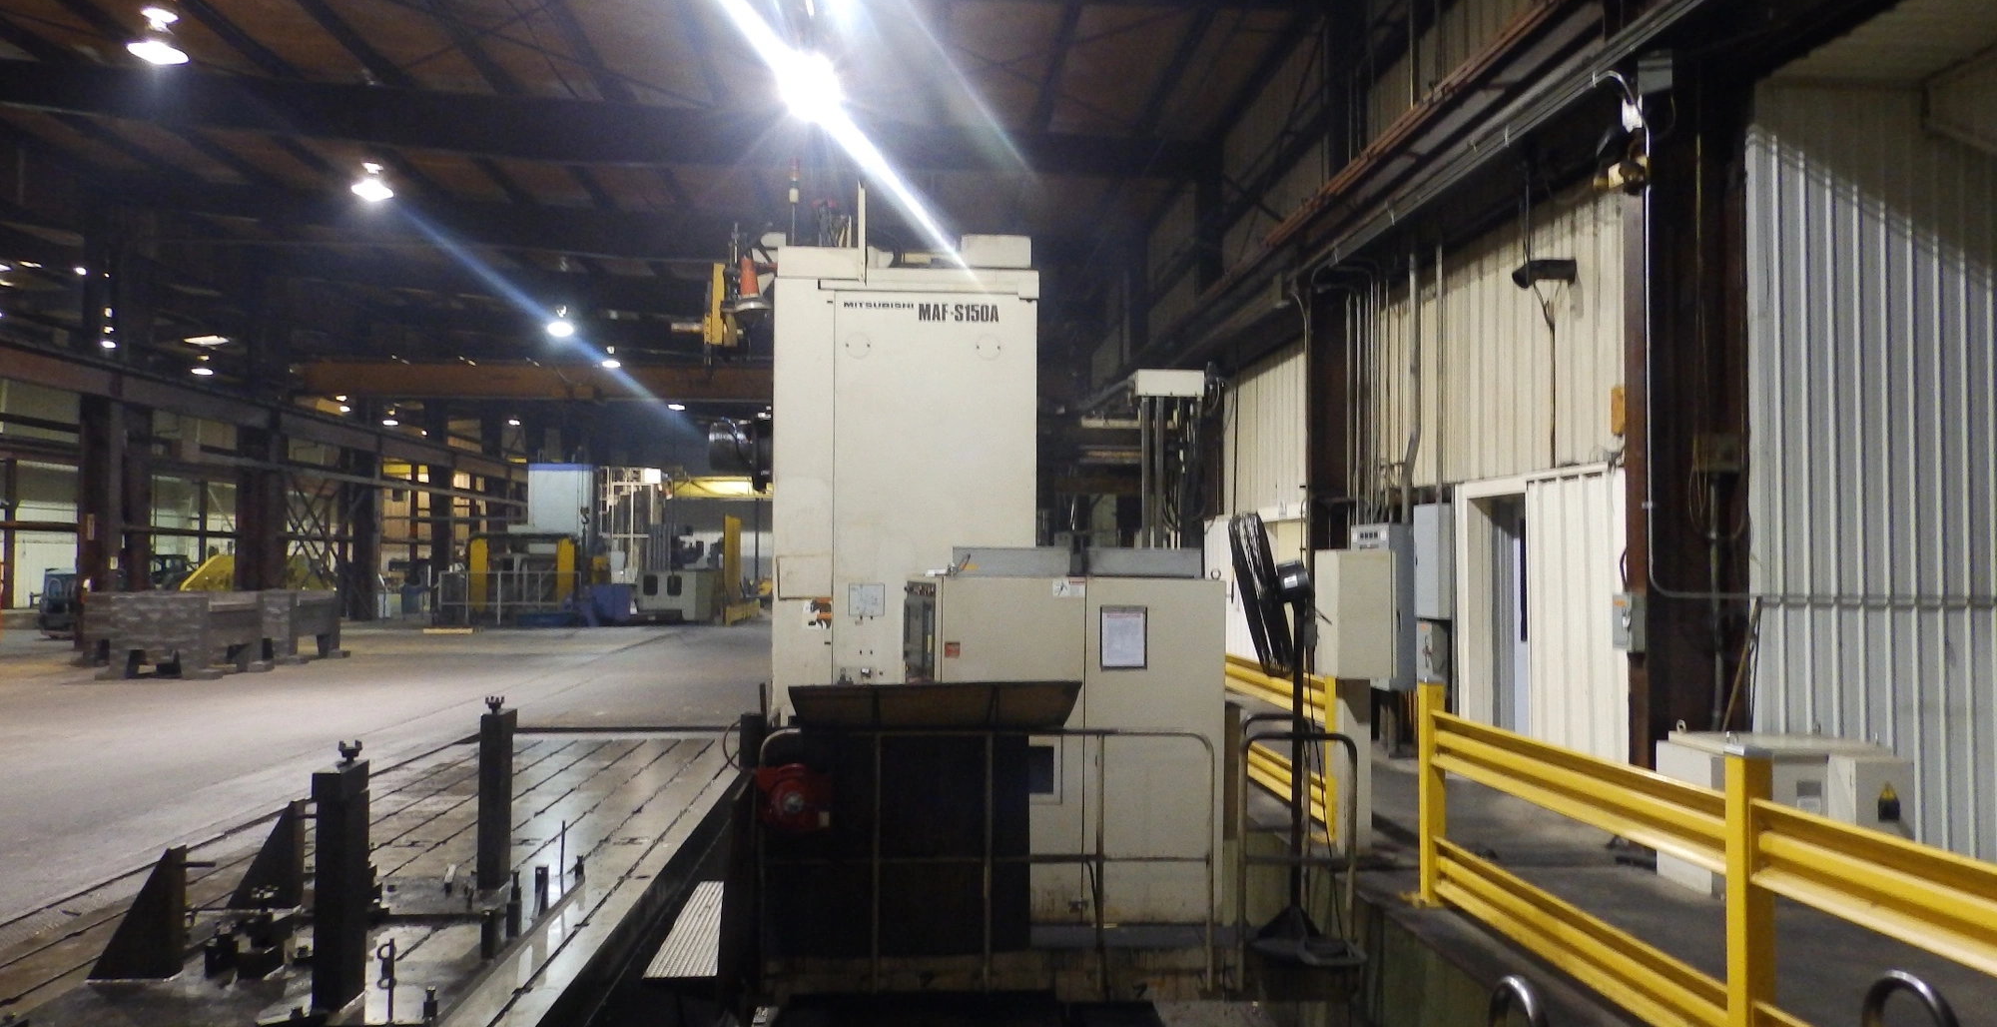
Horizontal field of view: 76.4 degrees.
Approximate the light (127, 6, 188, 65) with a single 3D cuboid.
[{"bbox_3d":[-10.154,-5.746,15.325,0.660,0.560,0.660,1,-2,-4],"label":"light"}]

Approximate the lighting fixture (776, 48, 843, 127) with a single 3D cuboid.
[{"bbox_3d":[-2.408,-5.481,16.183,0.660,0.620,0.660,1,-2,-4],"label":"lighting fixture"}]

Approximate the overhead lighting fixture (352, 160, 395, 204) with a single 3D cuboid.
[{"bbox_3d":[-10.384,-5.451,21.065,0.660,0.560,0.660,1,-2,-4],"label":"overhead lighting fixture"}]

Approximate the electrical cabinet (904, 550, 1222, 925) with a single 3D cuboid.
[{"bbox_3d":[0.317,1.127,6.635,1.612,1.860,0.570,1,-2,-4],"label":"electrical cabinet"}]

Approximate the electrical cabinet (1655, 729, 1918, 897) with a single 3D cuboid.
[{"bbox_3d":[4.057,1.542,6.543,0.960,0.780,0.620,1,-2,-4],"label":"electrical cabinet"}]

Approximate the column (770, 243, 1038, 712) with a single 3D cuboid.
[{"bbox_3d":[-0.555,0.319,7.623,1.440,3.610,1.500,1,-2,-4],"label":"column"}]

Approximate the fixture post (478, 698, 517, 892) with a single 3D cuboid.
[{"bbox_3d":[-2.448,1.351,6.191,0.103,0.905,0.210,1,-2,-4],"label":"fixture post"}]

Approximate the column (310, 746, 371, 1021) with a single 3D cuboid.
[{"bbox_3d":[-2.353,1.284,4.540,0.102,0.920,0.220,1,-2,-4],"label":"column"}]

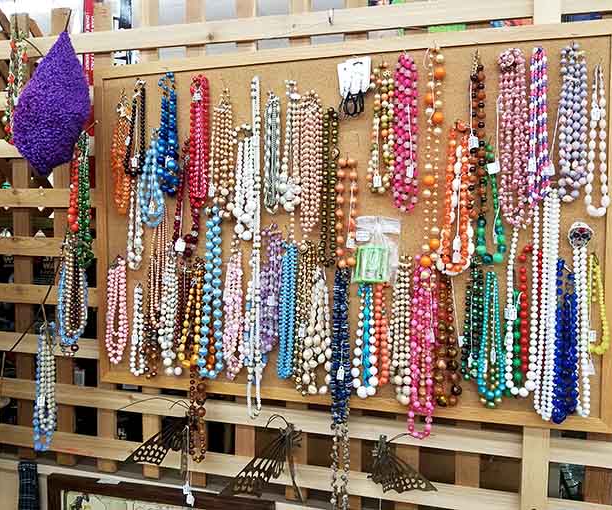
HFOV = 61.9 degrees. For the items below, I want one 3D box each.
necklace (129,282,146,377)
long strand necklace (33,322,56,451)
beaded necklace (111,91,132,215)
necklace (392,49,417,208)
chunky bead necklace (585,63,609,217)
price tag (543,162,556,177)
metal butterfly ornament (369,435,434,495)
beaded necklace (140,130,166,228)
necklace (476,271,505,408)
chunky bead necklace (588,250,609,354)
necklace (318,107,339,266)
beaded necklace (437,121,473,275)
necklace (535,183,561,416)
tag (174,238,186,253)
[{"bbox_3d":[-0.325,0.144,0.986,0.034,0.183,0.015,1,3,16],"label":"necklace"},{"bbox_3d":[-0.526,0.266,1.031,0.047,0.263,0.025,1,3,16],"label":"long strand necklace"},{"bbox_3d":[-0.351,-0.195,0.972,0.040,0.236,0.025,1,3,16],"label":"beaded necklace"},{"bbox_3d":[0.159,-0.194,0.809,0.030,0.251,0.030,1,3,16],"label":"necklace"},{"bbox_3d":[0.429,-0.170,0.754,0.029,0.225,0.014,1,3,16],"label":"chunky bead necklace"},{"bbox_3d":[0.360,-0.127,0.757,0.018,0.021,0.002,1,3,16],"label":"price tag"},{"bbox_3d":[0.158,0.344,0.839,0.110,0.101,0.070,1,3,16],"label":"metal butterfly ornament"},{"bbox_3d":[-0.281,-0.139,0.939,0.046,0.179,0.025,1,3,16],"label":"beaded necklace"},{"bbox_3d":[0.288,0.132,0.793,0.034,0.215,0.020,1,3,16],"label":"necklace"},{"bbox_3d":[0.431,0.072,0.754,0.027,0.151,0.013,1,3,16],"label":"chunky bead necklace"},{"bbox_3d":[0.039,-0.114,0.856,0.027,0.265,0.013,1,3,16],"label":"necklace"},{"bbox_3d":[0.232,-0.089,0.798,0.047,0.240,0.020,1,3,16],"label":"beaded necklace"},{"bbox_3d":[0.369,0.079,0.780,0.028,0.353,0.022,1,3,16],"label":"necklace"},{"bbox_3d":[-0.226,-0.018,0.922,0.023,0.024,0.003,1,3,16],"label":"tag"}]

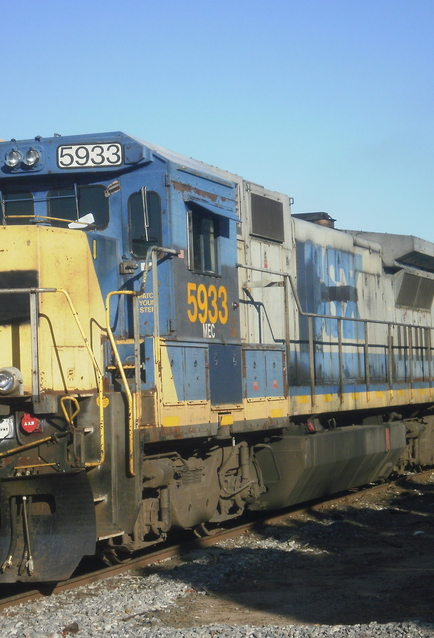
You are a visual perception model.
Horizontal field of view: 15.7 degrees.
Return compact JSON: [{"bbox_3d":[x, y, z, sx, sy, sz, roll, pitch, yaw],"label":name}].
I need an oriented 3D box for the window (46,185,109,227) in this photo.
[{"bbox_3d":[-1.478,-1.163,16.820,0.720,0.485,0.070,-2,-3,19],"label":"window"}]

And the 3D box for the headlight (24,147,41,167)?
[{"bbox_3d":[-1.938,-1.700,16.597,0.185,0.185,0.110,-2,-3,19],"label":"headlight"}]

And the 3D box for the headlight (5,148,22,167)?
[{"bbox_3d":[-2.141,-1.691,16.669,0.185,0.185,0.110,-2,-3,19],"label":"headlight"}]

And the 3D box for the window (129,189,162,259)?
[{"bbox_3d":[-0.751,-0.979,16.556,0.410,0.740,0.070,-2,-3,19],"label":"window"}]

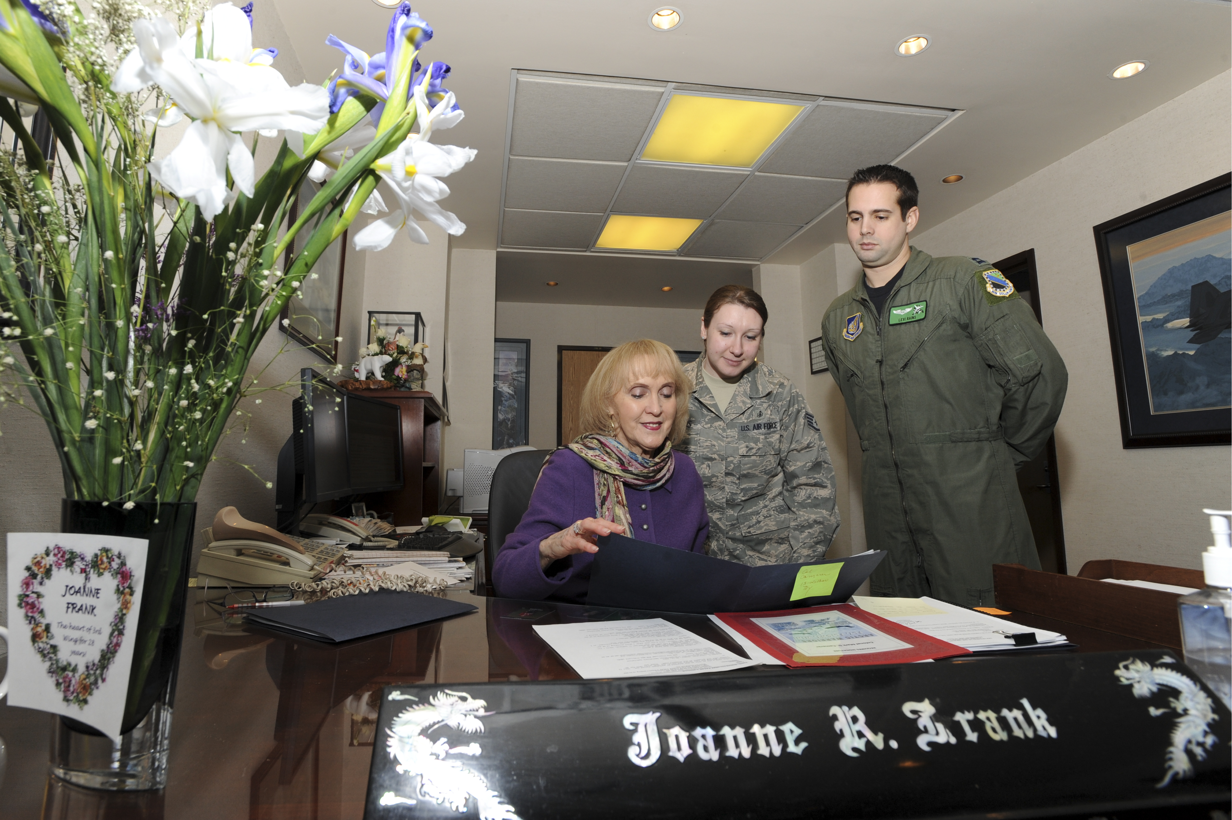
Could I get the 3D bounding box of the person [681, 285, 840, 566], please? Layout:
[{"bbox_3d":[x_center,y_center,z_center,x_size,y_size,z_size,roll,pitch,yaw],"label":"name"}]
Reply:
[{"bbox_3d":[0.395,0.396,1.600,0.470,1.540,0.330,-3,-6,20],"label":"person"}]

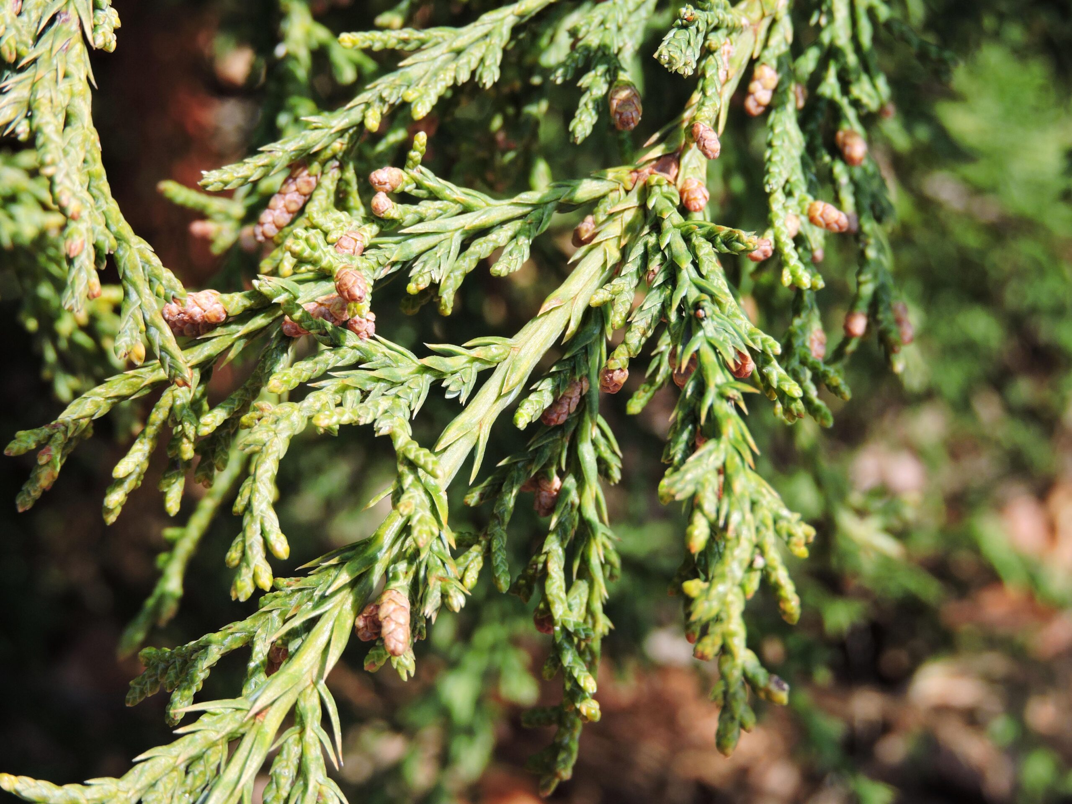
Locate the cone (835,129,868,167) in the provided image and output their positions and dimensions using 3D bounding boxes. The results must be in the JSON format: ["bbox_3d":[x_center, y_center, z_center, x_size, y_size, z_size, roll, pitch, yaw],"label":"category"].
[{"bbox_3d":[0.043,-0.035,0.360,0.004,0.005,0.004,-26,-18,0],"label":"cone"}]

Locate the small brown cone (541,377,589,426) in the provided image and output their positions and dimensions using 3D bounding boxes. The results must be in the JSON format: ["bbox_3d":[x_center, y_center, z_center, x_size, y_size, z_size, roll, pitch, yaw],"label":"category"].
[{"bbox_3d":[0.004,0.000,0.335,0.004,0.007,0.004,38,6,0],"label":"small brown cone"}]

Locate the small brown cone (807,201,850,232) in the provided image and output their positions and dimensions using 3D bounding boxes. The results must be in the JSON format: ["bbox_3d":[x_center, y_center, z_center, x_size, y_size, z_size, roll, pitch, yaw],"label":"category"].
[{"bbox_3d":[0.038,-0.024,0.345,0.006,0.004,0.004,26,0,14],"label":"small brown cone"}]

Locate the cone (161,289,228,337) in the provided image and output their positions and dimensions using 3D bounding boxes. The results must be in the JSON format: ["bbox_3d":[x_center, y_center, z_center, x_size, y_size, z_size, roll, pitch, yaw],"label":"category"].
[{"bbox_3d":[-0.043,-0.011,0.330,0.008,0.005,0.005,-7,0,-11],"label":"cone"}]

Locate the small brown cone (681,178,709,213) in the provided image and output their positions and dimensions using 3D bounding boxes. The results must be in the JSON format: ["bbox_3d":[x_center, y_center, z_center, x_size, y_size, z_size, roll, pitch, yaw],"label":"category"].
[{"bbox_3d":[0.020,-0.026,0.330,0.003,0.004,0.003,-13,-23,0],"label":"small brown cone"}]

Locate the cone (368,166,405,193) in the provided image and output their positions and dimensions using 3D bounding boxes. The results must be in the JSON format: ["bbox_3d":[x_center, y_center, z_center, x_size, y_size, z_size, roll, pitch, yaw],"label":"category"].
[{"bbox_3d":[-0.019,-0.028,0.335,0.005,0.003,0.003,-9,0,-24],"label":"cone"}]

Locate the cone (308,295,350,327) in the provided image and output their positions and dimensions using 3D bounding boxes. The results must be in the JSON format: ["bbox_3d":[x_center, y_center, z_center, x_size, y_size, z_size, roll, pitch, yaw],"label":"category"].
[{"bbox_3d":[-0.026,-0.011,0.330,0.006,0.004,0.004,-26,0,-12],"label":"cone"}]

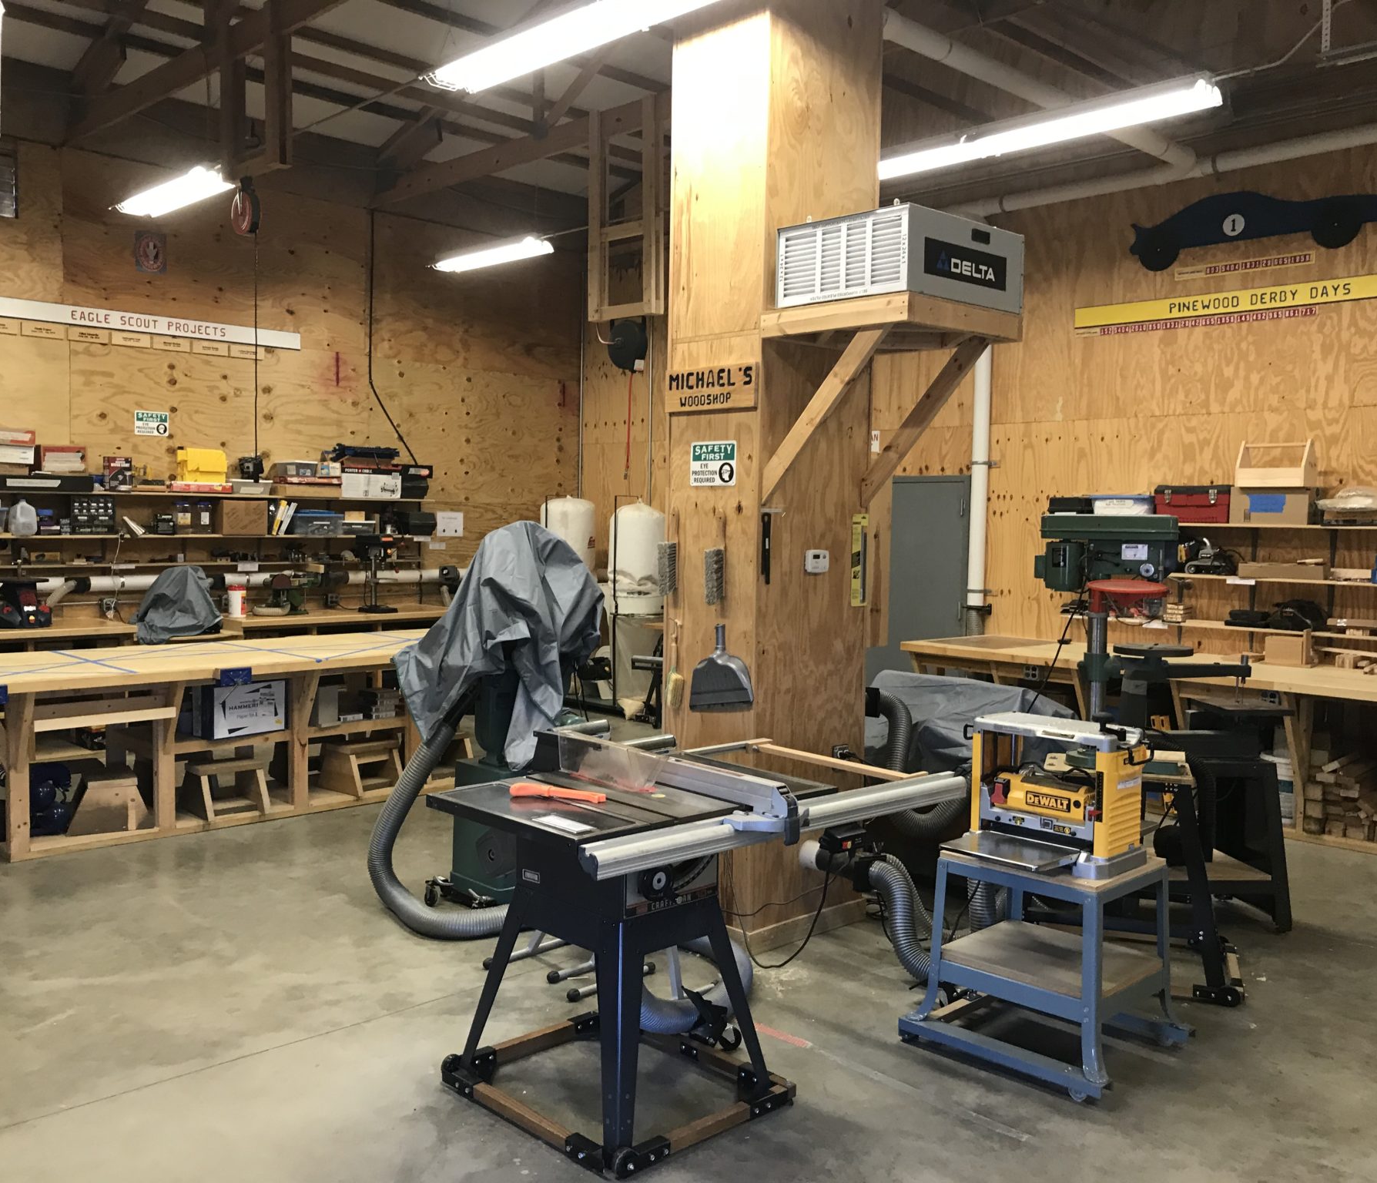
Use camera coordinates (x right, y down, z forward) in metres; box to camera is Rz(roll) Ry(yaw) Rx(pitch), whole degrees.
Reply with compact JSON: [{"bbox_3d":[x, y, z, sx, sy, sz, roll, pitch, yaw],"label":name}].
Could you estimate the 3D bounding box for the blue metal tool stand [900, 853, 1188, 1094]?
[{"bbox_3d":[1.220,1.192,4.247,0.690,0.630,0.690,-2,5,-44],"label":"blue metal tool stand"}]

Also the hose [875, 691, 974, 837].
[{"bbox_3d":[0.963,0.725,5.316,0.180,0.600,0.480,-2,5,-44],"label":"hose"}]

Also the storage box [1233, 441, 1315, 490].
[{"bbox_3d":[3.504,-0.762,7.609,0.206,0.277,0.397,-2,5,-44],"label":"storage box"}]

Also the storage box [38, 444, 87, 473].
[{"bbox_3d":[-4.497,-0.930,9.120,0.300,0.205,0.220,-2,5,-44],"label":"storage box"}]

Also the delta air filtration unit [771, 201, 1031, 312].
[{"bbox_3d":[0.824,-1.231,4.937,0.740,0.305,0.613,-2,5,-44],"label":"delta air filtration unit"}]

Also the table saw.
[{"bbox_3d":[-0.019,0.985,4.066,1.490,1.030,1.030,-2,5,-44],"label":"table saw"}]

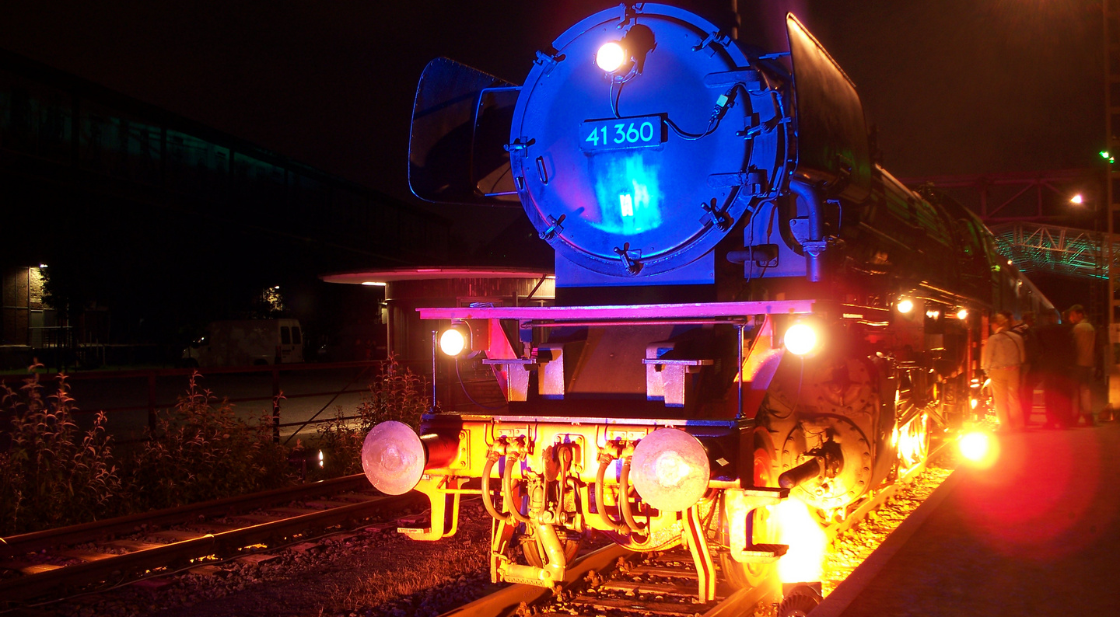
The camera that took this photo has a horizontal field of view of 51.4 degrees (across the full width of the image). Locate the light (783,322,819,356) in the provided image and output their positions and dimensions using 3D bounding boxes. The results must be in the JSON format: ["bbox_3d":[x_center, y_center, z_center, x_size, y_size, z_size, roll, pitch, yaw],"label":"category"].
[{"bbox_3d":[1.539,0.199,7.450,0.230,0.230,0.200,-1,-2,25],"label":"light"}]

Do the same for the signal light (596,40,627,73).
[{"bbox_3d":[0.356,-1.721,7.970,0.220,0.225,0.200,-1,-2,25],"label":"signal light"}]

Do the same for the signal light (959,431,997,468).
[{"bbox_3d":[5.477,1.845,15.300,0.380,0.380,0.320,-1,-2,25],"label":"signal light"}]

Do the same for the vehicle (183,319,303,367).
[{"bbox_3d":[-13.000,1.580,47.600,4.650,2.250,1.980,-1,-2,17],"label":"vehicle"}]

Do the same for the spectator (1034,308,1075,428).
[{"bbox_3d":[7.506,0.917,17.700,0.540,1.770,0.360,-1,-2,6],"label":"spectator"}]

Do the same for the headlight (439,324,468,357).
[{"bbox_3d":[-0.773,0.243,8.500,0.230,0.240,0.200,-1,-2,25],"label":"headlight"}]

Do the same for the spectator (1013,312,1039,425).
[{"bbox_3d":[7.214,0.940,18.000,0.500,1.740,0.350,0,-2,-11],"label":"spectator"}]

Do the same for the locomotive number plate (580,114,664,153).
[{"bbox_3d":[0.432,-1.206,8.081,0.610,0.210,0.090,-1,-2,25],"label":"locomotive number plate"}]

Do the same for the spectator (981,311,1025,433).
[{"bbox_3d":[6.443,0.914,16.900,0.580,1.750,0.420,0,-2,0],"label":"spectator"}]

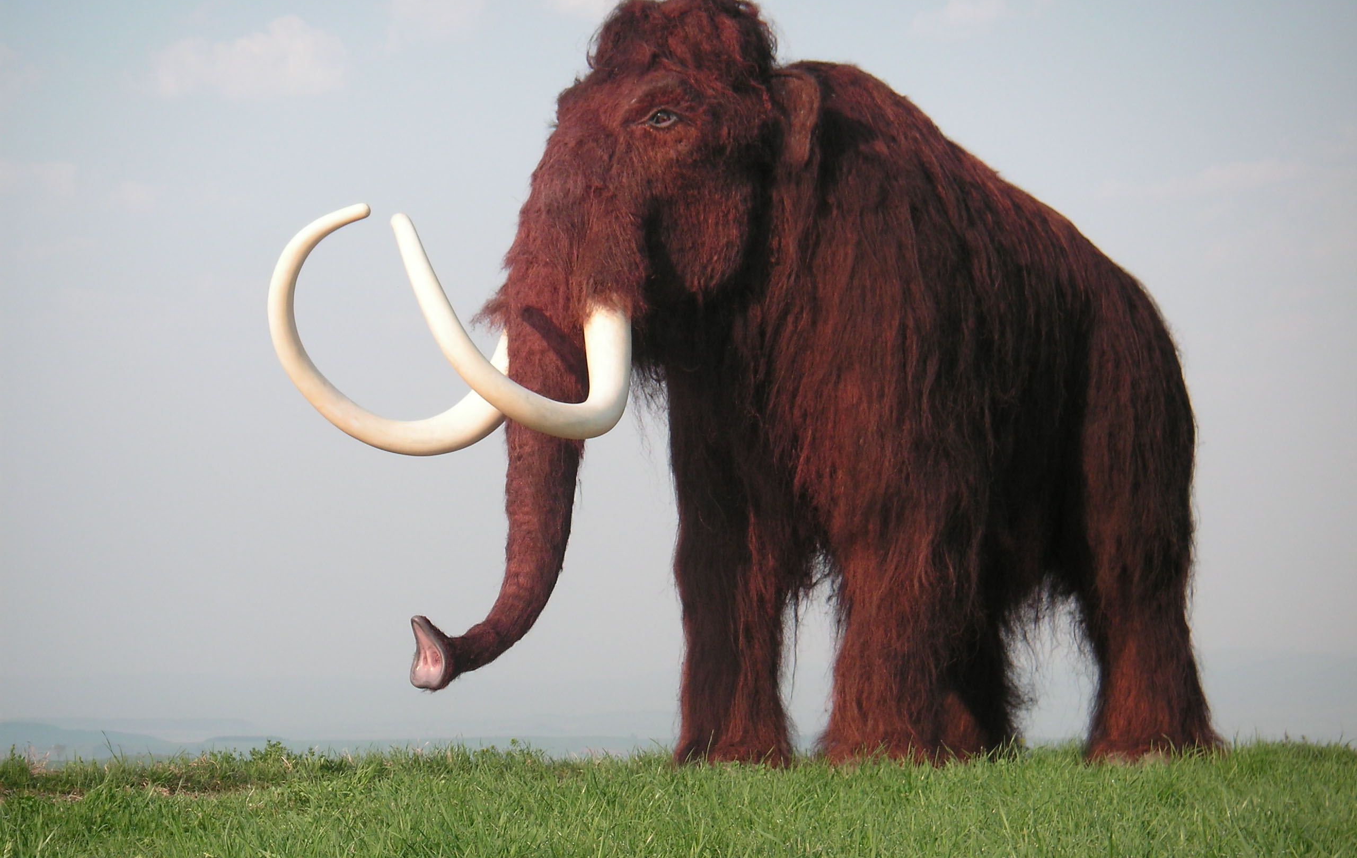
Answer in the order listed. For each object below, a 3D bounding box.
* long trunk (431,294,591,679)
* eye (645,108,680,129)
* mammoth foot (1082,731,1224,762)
[{"bbox_3d":[-0.675,0.235,12.900,0.680,1.540,0.340,4,-6,-42],"label":"long trunk"},{"bbox_3d":[-0.066,-1.245,13.200,0.137,0.082,0.070,1,-5,-9],"label":"eye"},{"bbox_3d":[2.156,1.446,14.900,0.580,0.160,0.600,-4,-6,37],"label":"mammoth foot"}]

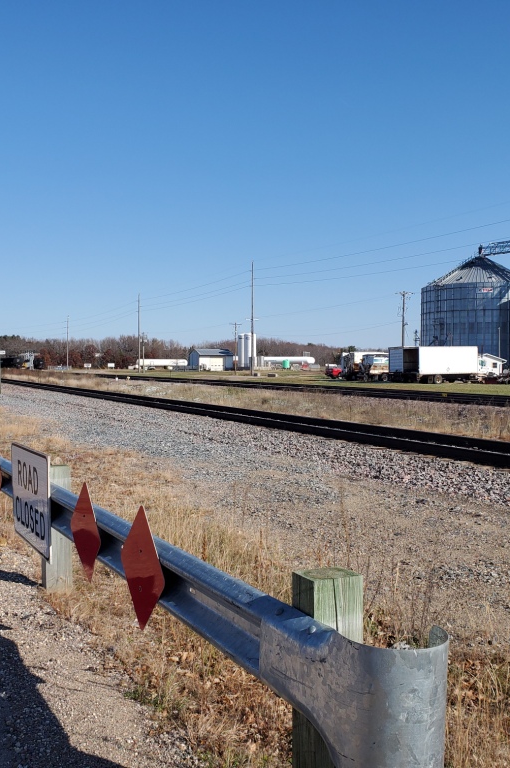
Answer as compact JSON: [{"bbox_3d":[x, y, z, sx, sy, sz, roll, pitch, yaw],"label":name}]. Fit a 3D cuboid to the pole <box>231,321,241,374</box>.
[{"bbox_3d":[-3.623,-6.842,148.885,2.100,10.300,0.500,-1,1,-22],"label":"pole"}]

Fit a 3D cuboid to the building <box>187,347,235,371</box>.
[{"bbox_3d":[-13.018,-6.722,224.906,10.100,6.500,9.400,-1,1,-22],"label":"building"}]

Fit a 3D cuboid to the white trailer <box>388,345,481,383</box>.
[{"bbox_3d":[19.379,-2.035,83.475,9.300,3.900,2.600,-1,1,-22],"label":"white trailer"}]

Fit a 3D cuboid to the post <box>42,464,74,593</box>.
[{"bbox_3d":[-1.436,1.043,5.624,0.190,0.905,0.145,-1,1,-30],"label":"post"}]

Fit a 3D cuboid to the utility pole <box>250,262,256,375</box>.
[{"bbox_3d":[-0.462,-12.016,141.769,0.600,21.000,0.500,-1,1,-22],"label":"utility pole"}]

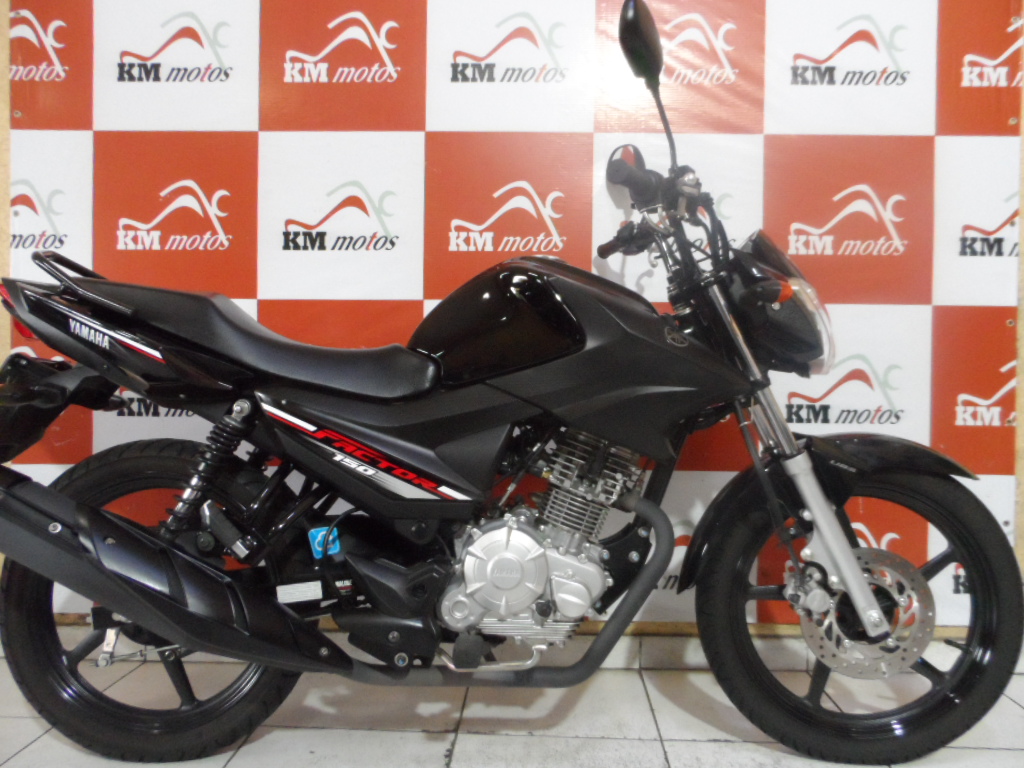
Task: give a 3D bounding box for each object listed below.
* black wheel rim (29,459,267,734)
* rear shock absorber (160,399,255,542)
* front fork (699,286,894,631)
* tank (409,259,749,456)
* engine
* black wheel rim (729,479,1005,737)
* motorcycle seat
[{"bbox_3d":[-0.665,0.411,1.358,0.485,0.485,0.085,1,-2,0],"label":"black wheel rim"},{"bbox_3d":[-0.541,0.164,1.242,0.067,0.320,0.067,27,-2,1],"label":"rear shock absorber"},{"bbox_3d":[0.515,0.136,1.369,0.080,0.720,0.235,-26,-2,2],"label":"front fork"},{"bbox_3d":[0.121,-0.055,1.377,0.625,0.375,0.350,1,-2,0],"label":"tank"},{"bbox_3d":[0.057,0.281,1.360,0.390,0.410,0.330,1,-2,0],"label":"engine"},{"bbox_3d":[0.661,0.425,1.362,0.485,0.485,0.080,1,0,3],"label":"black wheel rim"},{"bbox_3d":[-0.475,-0.081,1.376,0.685,0.225,0.260,1,-2,0],"label":"motorcycle seat"}]

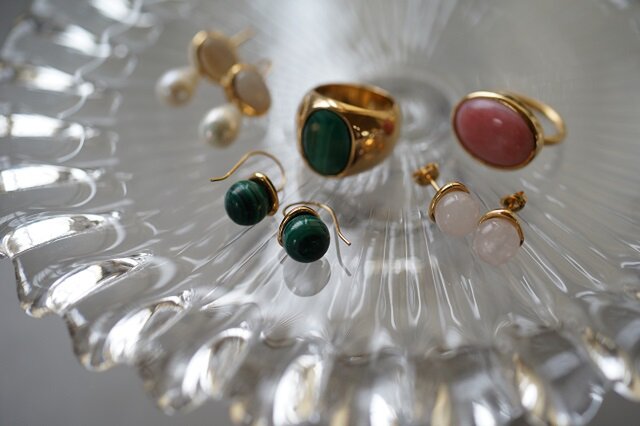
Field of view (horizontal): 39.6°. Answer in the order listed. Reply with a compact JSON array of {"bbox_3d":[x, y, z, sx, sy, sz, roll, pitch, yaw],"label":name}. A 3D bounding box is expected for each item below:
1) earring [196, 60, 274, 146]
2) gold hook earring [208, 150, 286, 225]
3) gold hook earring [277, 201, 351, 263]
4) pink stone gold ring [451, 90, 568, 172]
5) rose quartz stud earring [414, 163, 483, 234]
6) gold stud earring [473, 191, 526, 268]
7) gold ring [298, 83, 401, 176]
[{"bbox_3d":[-0.017,-0.022,0.186,0.010,0.010,0.020,28,70,16],"label":"earring"},{"bbox_3d":[-0.012,-0.005,0.166,0.014,0.009,0.013,-21,87,-23],"label":"gold hook earring"},{"bbox_3d":[-0.002,0.002,0.160,0.012,0.009,0.015,-13,43,-15],"label":"gold hook earring"},{"bbox_3d":[0.041,-0.020,0.185,0.020,0.016,0.024,36,37,18],"label":"pink stone gold ring"},{"bbox_3d":[0.023,-0.003,0.166,0.009,0.009,0.018,-16,43,-17],"label":"rose quartz stud earring"},{"bbox_3d":[0.033,0.002,0.160,0.009,0.009,0.017,15,43,17],"label":"gold stud earring"},{"bbox_3d":[0.006,-0.018,0.181,0.021,0.016,0.021,21,35,20],"label":"gold ring"}]

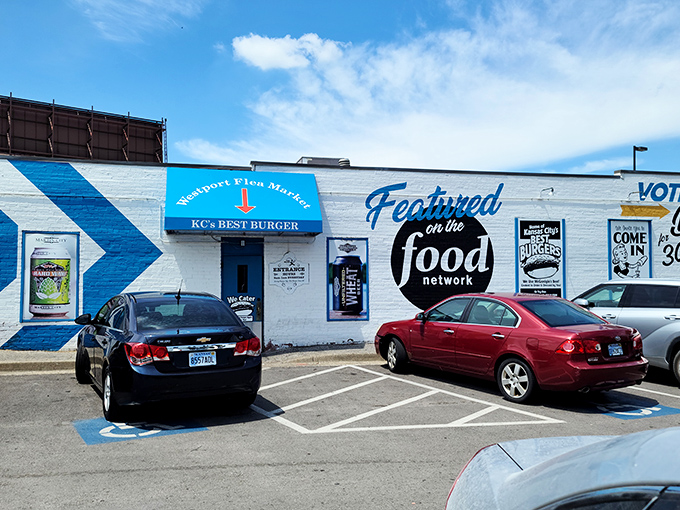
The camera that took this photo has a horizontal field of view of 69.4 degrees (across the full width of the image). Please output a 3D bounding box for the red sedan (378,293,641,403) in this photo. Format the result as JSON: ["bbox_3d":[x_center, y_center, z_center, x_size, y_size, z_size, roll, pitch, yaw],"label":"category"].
[{"bbox_3d":[2.470,1.412,8.431,1.805,1.480,4.740,3,-4,-32],"label":"red sedan"}]

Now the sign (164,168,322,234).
[{"bbox_3d":[-2.150,-1.197,10.848,3.311,1.489,0.900,0,-2,-10],"label":"sign"}]

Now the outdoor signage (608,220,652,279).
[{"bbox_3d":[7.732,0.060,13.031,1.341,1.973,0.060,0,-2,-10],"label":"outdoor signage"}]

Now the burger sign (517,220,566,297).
[{"bbox_3d":[5.151,0.162,12.557,1.420,2.152,0.060,0,-2,-10],"label":"burger sign"}]

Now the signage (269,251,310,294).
[{"bbox_3d":[-1.159,0.423,11.404,0.956,1.011,0.030,0,-2,-10],"label":"signage"}]

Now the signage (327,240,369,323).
[{"bbox_3d":[0.206,0.587,11.640,1.009,1.973,0.060,0,-2,-10],"label":"signage"}]

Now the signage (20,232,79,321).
[{"bbox_3d":[-6.184,0.464,10.483,1.123,1.919,0.060,0,-2,-10],"label":"signage"}]

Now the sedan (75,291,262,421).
[{"bbox_3d":[-2.747,1.350,7.453,1.796,1.476,4.597,3,-5,-33],"label":"sedan"}]

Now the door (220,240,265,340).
[{"bbox_3d":[-2.226,0.898,11.266,0.952,2.572,0.120,0,-2,-10],"label":"door"}]

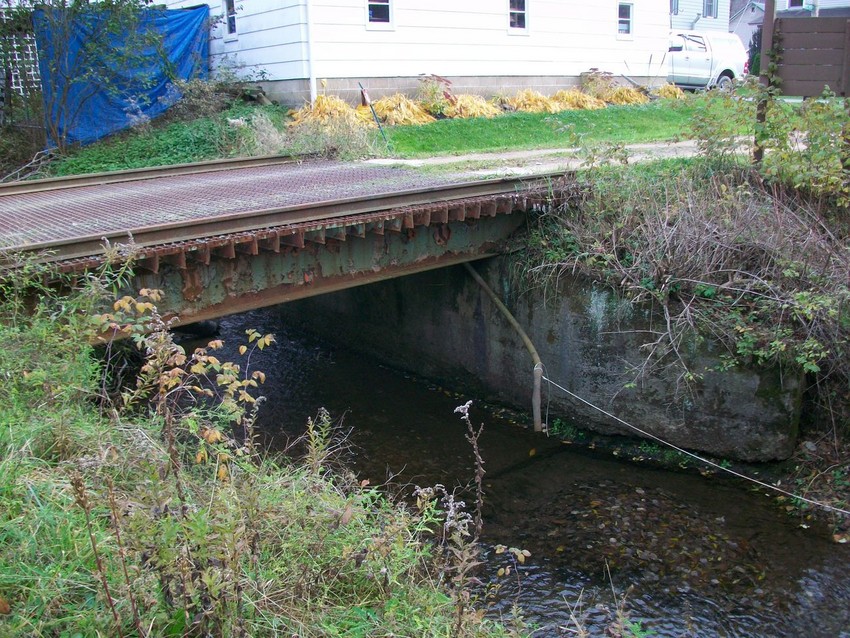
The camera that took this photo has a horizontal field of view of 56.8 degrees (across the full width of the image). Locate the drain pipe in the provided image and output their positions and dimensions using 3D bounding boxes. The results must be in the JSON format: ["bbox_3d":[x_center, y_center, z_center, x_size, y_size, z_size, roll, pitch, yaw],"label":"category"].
[{"bbox_3d":[0.628,0.192,6.310,0.140,1.279,0.928,-14,20,-38],"label":"drain pipe"}]

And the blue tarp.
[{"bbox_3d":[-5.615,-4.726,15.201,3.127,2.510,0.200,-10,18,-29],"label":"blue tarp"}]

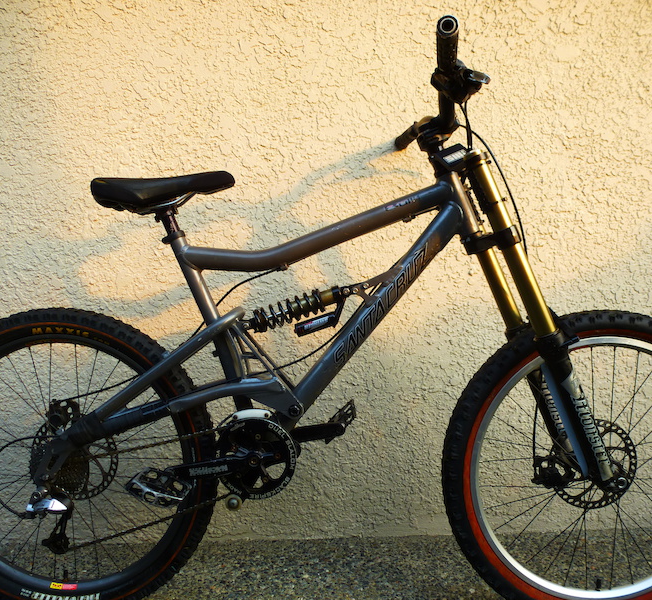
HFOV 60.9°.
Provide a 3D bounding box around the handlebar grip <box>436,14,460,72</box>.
[{"bbox_3d":[0.189,-0.394,0.860,0.033,0.033,0.135,0,-2,12],"label":"handlebar grip"}]

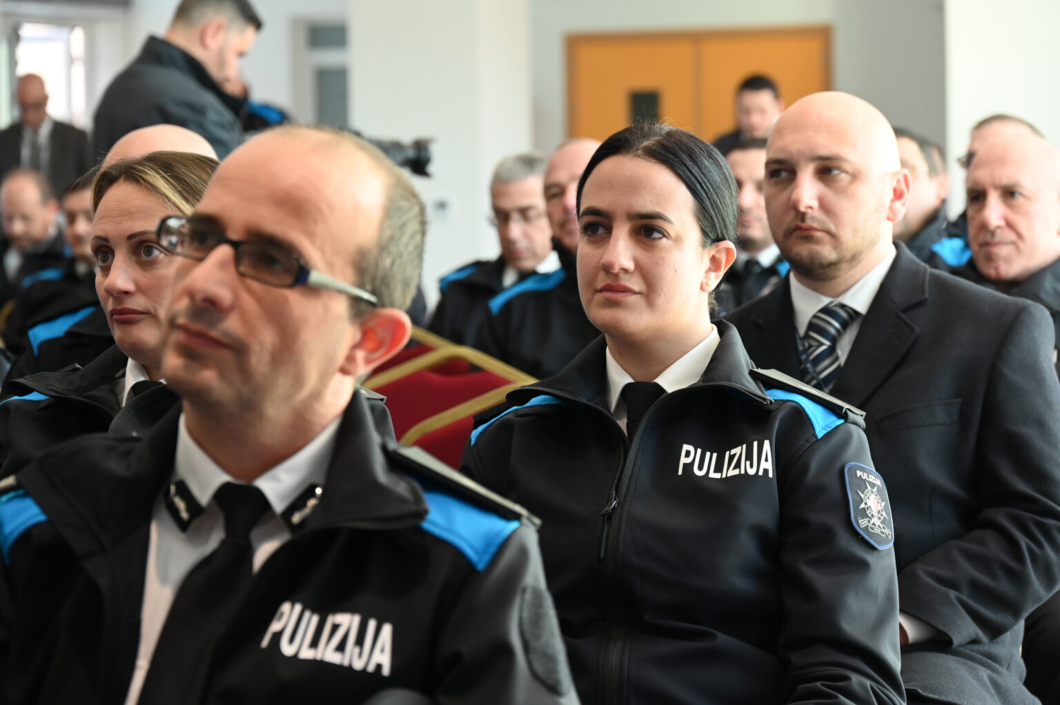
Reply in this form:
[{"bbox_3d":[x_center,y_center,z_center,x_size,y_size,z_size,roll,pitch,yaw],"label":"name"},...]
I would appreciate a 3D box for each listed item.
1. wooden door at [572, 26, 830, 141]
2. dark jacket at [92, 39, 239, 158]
[{"bbox_3d":[0.982,-0.781,17.851,1.610,2.170,0.100,0,3,18],"label":"wooden door"},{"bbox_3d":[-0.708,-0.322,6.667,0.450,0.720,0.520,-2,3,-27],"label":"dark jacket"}]

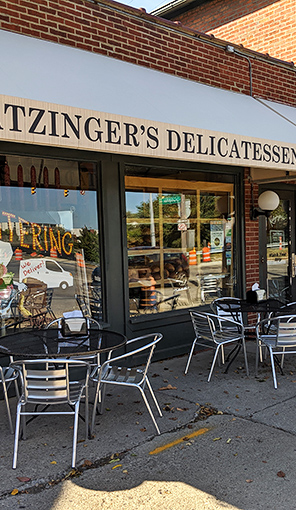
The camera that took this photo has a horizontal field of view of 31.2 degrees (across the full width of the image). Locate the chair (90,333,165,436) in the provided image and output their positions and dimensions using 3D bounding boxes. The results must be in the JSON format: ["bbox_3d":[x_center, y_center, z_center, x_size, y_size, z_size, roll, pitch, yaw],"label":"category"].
[{"bbox_3d":[-0.161,1.017,4.307,0.560,0.730,0.540,-2,2,4],"label":"chair"}]

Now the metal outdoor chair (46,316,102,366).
[{"bbox_3d":[-0.709,1.009,5.167,0.540,0.730,0.560,-2,2,-2],"label":"metal outdoor chair"}]

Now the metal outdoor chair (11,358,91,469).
[{"bbox_3d":[-0.704,1.073,3.860,0.560,0.730,0.575,-2,2,-1],"label":"metal outdoor chair"}]

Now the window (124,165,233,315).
[{"bbox_3d":[0.500,-0.208,6.910,2.030,1.820,0.100,-3,2,-43],"label":"window"}]

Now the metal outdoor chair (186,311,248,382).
[{"bbox_3d":[0.733,0.943,5.806,0.560,0.730,0.540,-3,2,-31],"label":"metal outdoor chair"}]

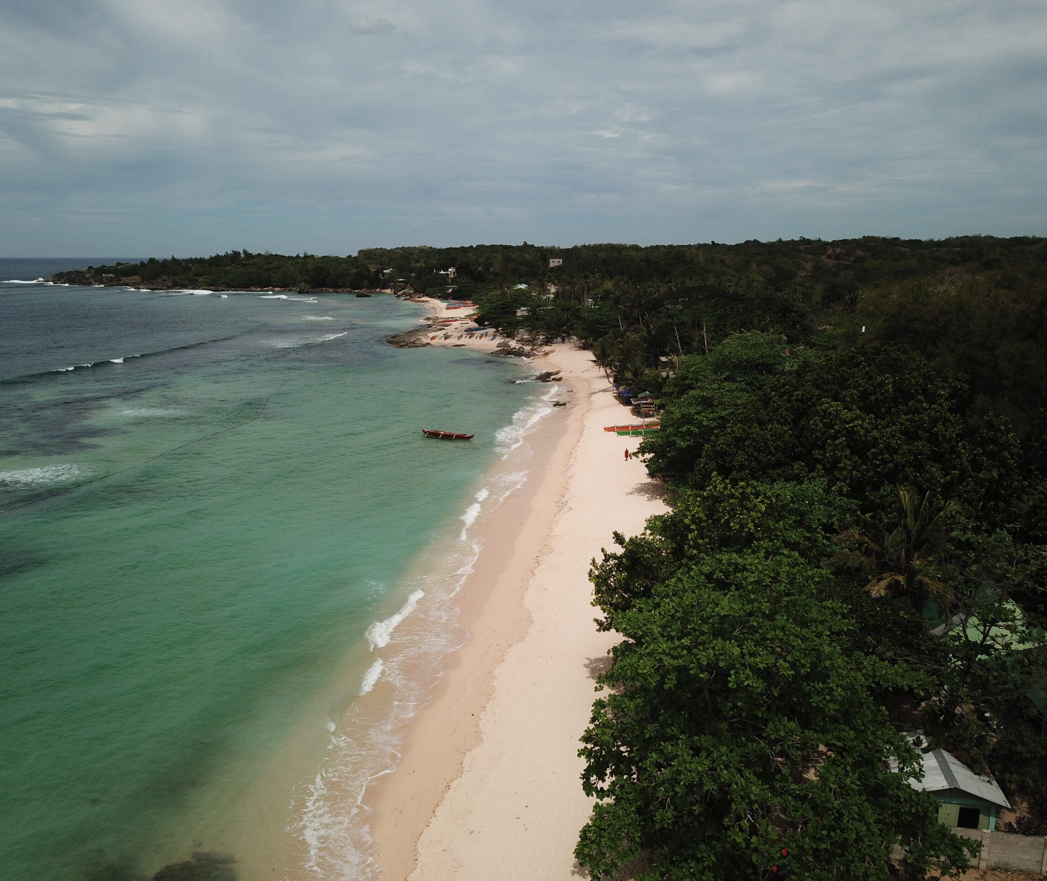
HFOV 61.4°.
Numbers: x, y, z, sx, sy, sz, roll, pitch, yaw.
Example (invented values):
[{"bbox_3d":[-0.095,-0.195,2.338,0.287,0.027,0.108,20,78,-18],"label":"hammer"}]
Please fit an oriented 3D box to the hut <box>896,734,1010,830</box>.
[{"bbox_3d":[18.690,15.984,39.314,4.509,3.059,3.013,2,12,11],"label":"hut"}]

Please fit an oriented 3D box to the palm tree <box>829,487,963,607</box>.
[{"bbox_3d":[21.032,8.565,49.089,7.200,11.986,7.200,0,12,0],"label":"palm tree"}]

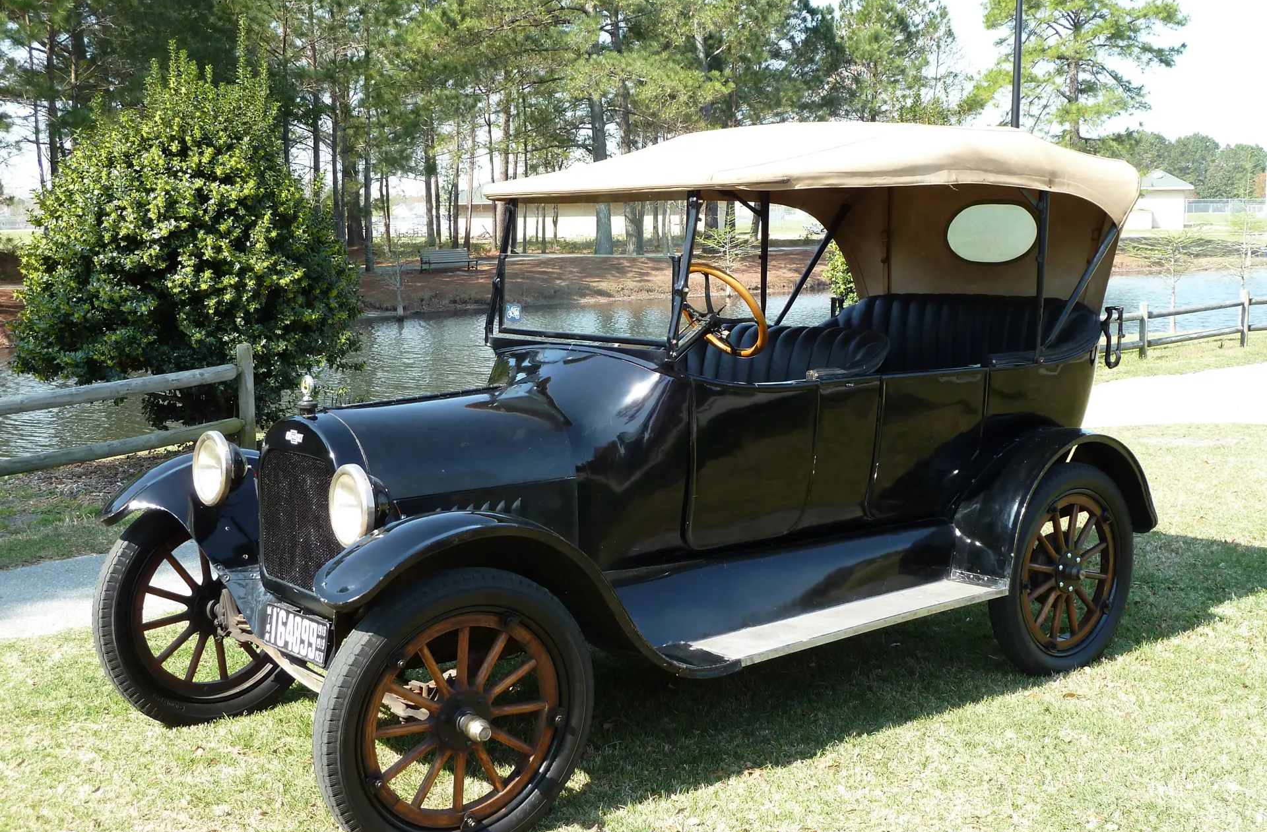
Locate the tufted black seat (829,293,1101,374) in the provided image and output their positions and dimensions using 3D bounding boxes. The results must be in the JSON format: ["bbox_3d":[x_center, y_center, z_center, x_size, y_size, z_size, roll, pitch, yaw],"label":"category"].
[{"bbox_3d":[1.138,-0.139,6.031,0.673,0.673,1.228,-6,9,-39],"label":"tufted black seat"}]

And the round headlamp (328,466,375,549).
[{"bbox_3d":[-0.691,0.237,4.044,0.140,0.218,0.218,-6,9,-39],"label":"round headlamp"}]

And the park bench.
[{"bbox_3d":[-6.278,-5.257,52.000,1.850,0.820,0.630,-6,9,-35],"label":"park bench"}]

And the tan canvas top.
[{"bbox_3d":[0.685,-0.880,5.561,2.237,0.406,1.257,-6,9,-39],"label":"tan canvas top"}]

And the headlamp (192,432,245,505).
[{"bbox_3d":[-1.208,0.154,4.617,0.140,0.218,0.218,-6,9,-39],"label":"headlamp"}]

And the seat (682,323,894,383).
[{"bbox_3d":[0.376,-0.006,5.412,0.594,0.614,1.119,-6,9,-39],"label":"seat"}]

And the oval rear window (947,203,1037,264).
[{"bbox_3d":[1.441,-0.740,6.209,0.025,0.253,0.451,15,-4,-40],"label":"oval rear window"}]

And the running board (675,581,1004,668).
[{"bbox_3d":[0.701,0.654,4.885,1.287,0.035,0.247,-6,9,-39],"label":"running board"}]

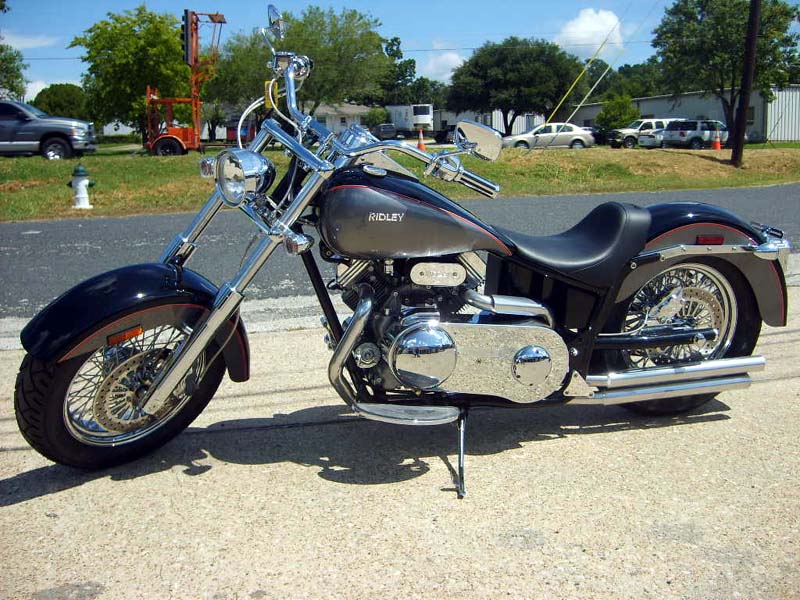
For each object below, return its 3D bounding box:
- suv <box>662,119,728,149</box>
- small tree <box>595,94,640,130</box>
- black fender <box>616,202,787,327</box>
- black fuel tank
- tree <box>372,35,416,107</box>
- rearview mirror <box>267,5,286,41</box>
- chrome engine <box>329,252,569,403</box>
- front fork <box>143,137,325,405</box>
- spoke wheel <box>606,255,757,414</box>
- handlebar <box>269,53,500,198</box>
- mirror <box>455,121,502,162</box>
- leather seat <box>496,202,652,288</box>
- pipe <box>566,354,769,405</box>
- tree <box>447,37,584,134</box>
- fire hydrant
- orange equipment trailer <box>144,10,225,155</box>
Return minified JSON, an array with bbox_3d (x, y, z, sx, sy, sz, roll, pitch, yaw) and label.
[{"bbox_3d":[16.241,-9.354,46.181,4.750,1.800,1.900,-3,12,-11],"label":"suv"},{"bbox_3d":[15.250,-12.666,56.655,3.218,3.349,3.218,0,12,0],"label":"small tree"},{"bbox_3d":[0.997,-0.117,2.692,0.710,0.430,0.215,-4,15,-12],"label":"black fender"},{"bbox_3d":[0.052,-0.268,2.441,0.615,0.280,0.340,-4,15,-12],"label":"black fuel tank"},{"bbox_3d":[-0.402,-20.266,79.056,5.800,10.500,5.800,0,12,0],"label":"tree"},{"bbox_3d":[-0.400,-0.875,2.571,0.045,0.097,0.134,-11,40,-23],"label":"rearview mirror"},{"bbox_3d":[0.117,0.056,2.521,0.745,0.434,0.420,-4,17,-16],"label":"chrome engine"},{"bbox_3d":[-0.526,-0.103,2.271,0.320,0.880,0.140,40,6,31],"label":"front fork"},{"bbox_3d":[0.919,0.077,2.727,0.650,0.650,0.150,-4,15,-12],"label":"spoke wheel"},{"bbox_3d":[-0.128,-0.526,2.400,0.320,0.150,0.930,-20,46,-38],"label":"handlebar"},{"bbox_3d":[0.194,-0.405,2.072,0.134,0.097,0.045,26,41,21],"label":"mirror"},{"bbox_3d":[0.541,-0.182,2.573,0.510,0.240,0.330,-4,15,-12],"label":"leather seat"},{"bbox_3d":[0.845,0.250,2.545,0.670,0.125,0.090,-4,15,-12],"label":"pipe"},{"bbox_3d":[8.163,-14.579,57.804,9.600,8.000,9.600,0,12,0],"label":"tree"},{"bbox_3d":[-4.637,-1.658,11.865,0.380,0.650,0.380,-4,12,-17],"label":"fire hydrant"},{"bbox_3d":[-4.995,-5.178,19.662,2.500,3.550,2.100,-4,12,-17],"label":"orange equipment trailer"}]

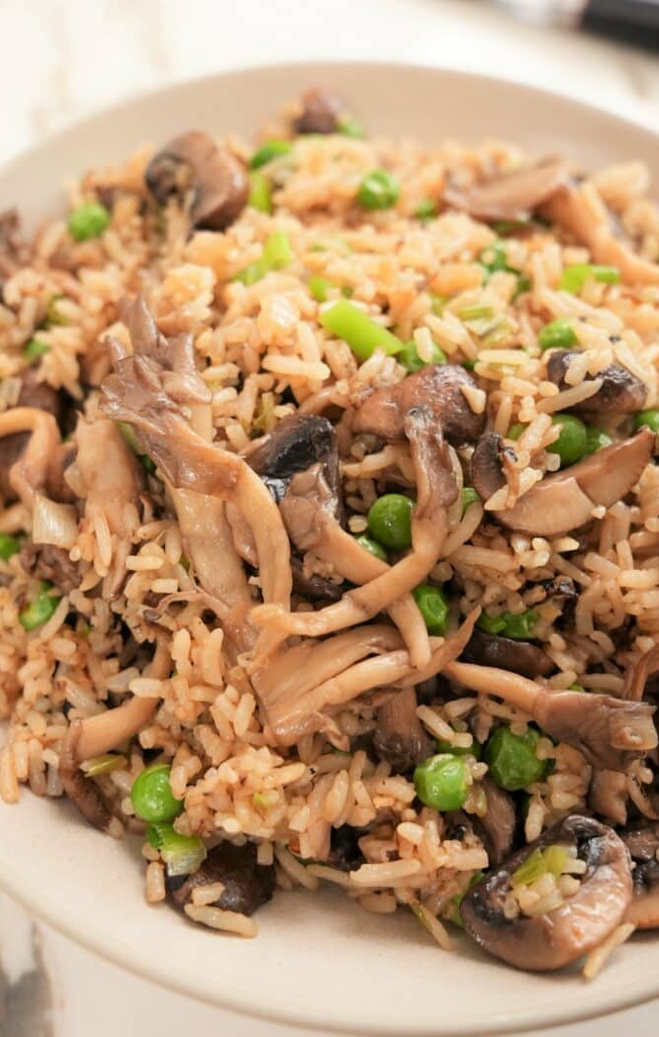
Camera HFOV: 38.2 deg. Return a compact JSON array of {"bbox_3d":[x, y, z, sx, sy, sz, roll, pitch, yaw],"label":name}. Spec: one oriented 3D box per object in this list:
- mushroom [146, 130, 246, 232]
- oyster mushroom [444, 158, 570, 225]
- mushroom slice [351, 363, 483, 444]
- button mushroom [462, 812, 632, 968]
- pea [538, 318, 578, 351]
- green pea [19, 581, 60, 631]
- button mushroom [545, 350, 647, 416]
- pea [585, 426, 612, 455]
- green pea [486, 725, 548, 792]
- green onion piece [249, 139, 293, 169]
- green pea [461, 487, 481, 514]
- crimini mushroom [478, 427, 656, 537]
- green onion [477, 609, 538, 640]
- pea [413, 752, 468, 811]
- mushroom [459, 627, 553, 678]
[{"bbox_3d":[-0.031,-0.079,0.222,0.024,0.018,0.019,6,60,0],"label":"mushroom"},{"bbox_3d":[0.043,-0.080,0.232,0.031,0.010,0.013,-17,62,-14],"label":"oyster mushroom"},{"bbox_3d":[0.018,-0.022,0.188,0.026,0.015,0.013,5,39,-4],"label":"mushroom slice"},{"bbox_3d":[0.036,0.063,0.160,0.028,0.013,0.019,-36,84,-6],"label":"button mushroom"},{"bbox_3d":[0.049,-0.039,0.203,0.009,0.009,0.009,6,60,0],"label":"pea"},{"bbox_3d":[-0.053,0.016,0.176,0.009,0.009,0.009,1,59,-4],"label":"green pea"},{"bbox_3d":[0.056,-0.028,0.200,0.021,0.013,0.017,1,59,-4],"label":"button mushroom"},{"bbox_3d":[0.053,-0.014,0.193,0.009,0.009,0.009,1,59,-4],"label":"pea"},{"bbox_3d":[0.031,0.040,0.158,0.010,0.010,0.010,6,60,0],"label":"green pea"},{"bbox_3d":[-0.014,-0.087,0.228,0.011,0.006,0.006,-19,63,-14],"label":"green onion piece"},{"bbox_3d":[0.026,-0.002,0.181,0.009,0.009,0.009,1,59,-4],"label":"green pea"},{"bbox_3d":[0.045,-0.007,0.180,0.033,0.014,0.016,-5,60,-6],"label":"crimini mushroom"},{"bbox_3d":[0.032,0.019,0.171,0.011,0.006,0.007,6,60,0],"label":"green onion"},{"bbox_3d":[0.018,0.043,0.156,0.009,0.009,0.009,6,60,0],"label":"pea"},{"bbox_3d":[0.031,0.024,0.168,0.017,0.009,0.009,14,60,5],"label":"mushroom"}]

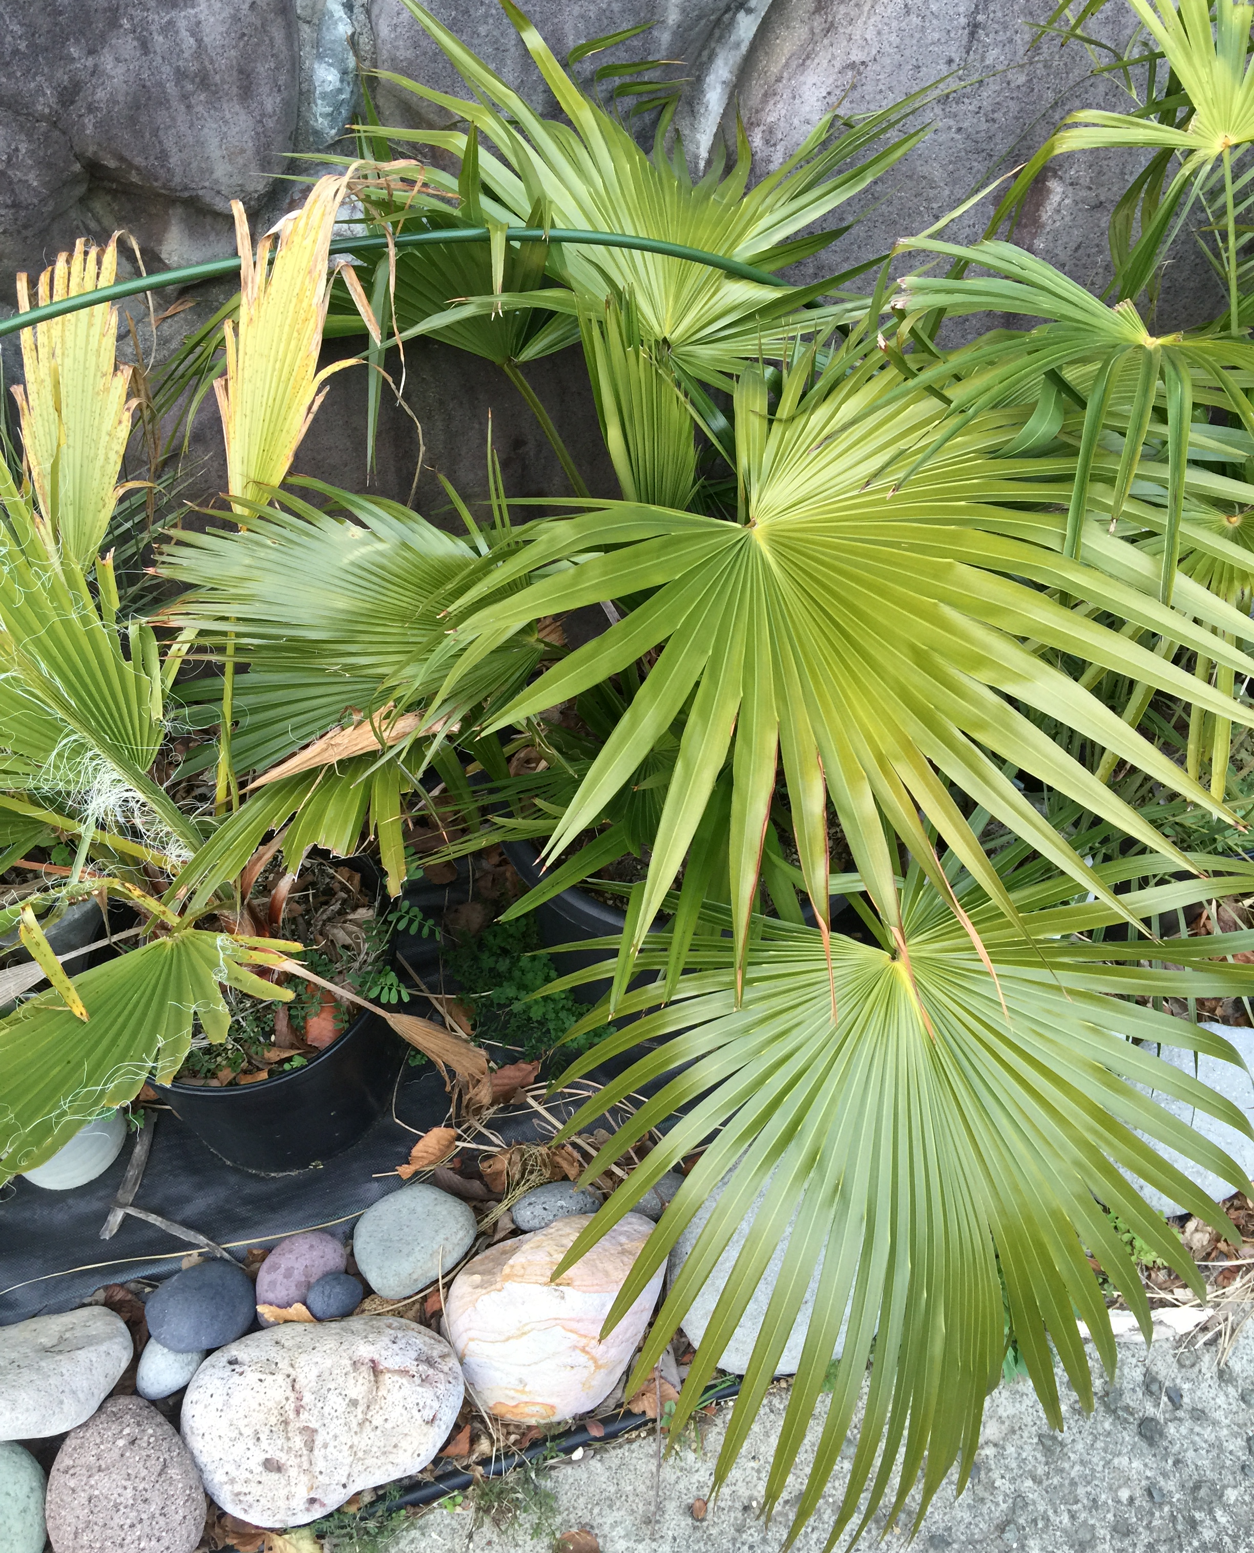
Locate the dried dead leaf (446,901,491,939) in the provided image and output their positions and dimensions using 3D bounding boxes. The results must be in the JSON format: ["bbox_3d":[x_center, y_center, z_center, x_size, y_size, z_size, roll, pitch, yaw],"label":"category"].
[{"bbox_3d":[-0.173,0.155,1.528,0.046,0.020,0.050,0,54,0],"label":"dried dead leaf"}]

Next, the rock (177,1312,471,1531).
[{"bbox_3d":[-0.259,0.542,1.197,0.236,0.125,0.163,-6,54,-5],"label":"rock"}]

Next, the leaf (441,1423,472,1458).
[{"bbox_3d":[-0.153,0.593,1.250,0.030,0.015,0.030,-3,53,-3],"label":"leaf"}]

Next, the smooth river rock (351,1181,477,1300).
[{"bbox_3d":[-0.205,0.435,1.333,0.112,0.075,0.104,-35,61,-24],"label":"smooth river rock"}]

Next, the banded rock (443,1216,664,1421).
[{"bbox_3d":[-0.053,0.472,1.231,0.201,0.123,0.164,-15,55,-11],"label":"banded rock"}]

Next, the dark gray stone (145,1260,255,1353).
[{"bbox_3d":[-0.385,0.479,1.266,0.097,0.058,0.078,0,54,-1],"label":"dark gray stone"}]

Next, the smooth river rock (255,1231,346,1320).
[{"bbox_3d":[-0.299,0.458,1.284,0.087,0.056,0.075,-22,57,-16],"label":"smooth river rock"}]

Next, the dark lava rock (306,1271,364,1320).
[{"bbox_3d":[-0.269,0.478,1.293,0.050,0.037,0.042,11,54,7],"label":"dark lava rock"}]

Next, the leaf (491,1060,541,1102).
[{"bbox_3d":[-0.113,0.306,1.406,0.058,0.030,0.045,-21,56,-15],"label":"leaf"}]

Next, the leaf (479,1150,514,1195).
[{"bbox_3d":[-0.130,0.388,1.363,0.036,0.035,0.039,-27,58,-19],"label":"leaf"}]

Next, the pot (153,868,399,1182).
[{"bbox_3d":[-0.351,0.235,1.367,0.280,0.261,0.280,0,53,-1],"label":"pot"}]

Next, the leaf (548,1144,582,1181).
[{"bbox_3d":[-0.060,0.372,1.351,0.037,0.030,0.037,0,54,0],"label":"leaf"}]

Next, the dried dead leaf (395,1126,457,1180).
[{"bbox_3d":[-0.198,0.372,1.385,0.073,0.022,0.035,-34,61,-23],"label":"dried dead leaf"}]

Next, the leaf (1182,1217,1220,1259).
[{"bbox_3d":[0.558,0.449,1.366,0.032,0.022,0.042,38,61,24],"label":"leaf"}]

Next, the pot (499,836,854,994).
[{"bbox_3d":[0.067,0.063,1.414,0.399,0.304,0.399,0,54,0],"label":"pot"}]

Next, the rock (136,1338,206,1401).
[{"bbox_3d":[-0.409,0.528,1.258,0.065,0.042,0.050,-38,63,-25],"label":"rock"}]

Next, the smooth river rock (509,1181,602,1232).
[{"bbox_3d":[-0.066,0.407,1.332,0.081,0.038,0.048,-15,55,-11],"label":"smooth river rock"}]

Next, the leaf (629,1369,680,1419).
[{"bbox_3d":[0.029,0.562,1.266,0.039,0.022,0.044,29,58,19],"label":"leaf"}]

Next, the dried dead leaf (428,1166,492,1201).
[{"bbox_3d":[-0.155,0.398,1.363,0.075,0.028,0.034,19,56,13],"label":"dried dead leaf"}]

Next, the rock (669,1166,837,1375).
[{"bbox_3d":[0.131,0.442,1.273,0.195,0.125,0.205,1,54,0],"label":"rock"}]

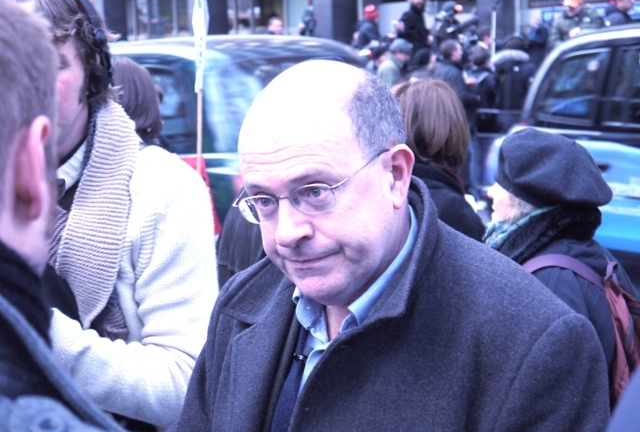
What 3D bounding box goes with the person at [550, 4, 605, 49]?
[{"bbox_3d":[2.689,-1.482,15.000,0.580,1.730,0.400,0,7,12],"label":"person"}]

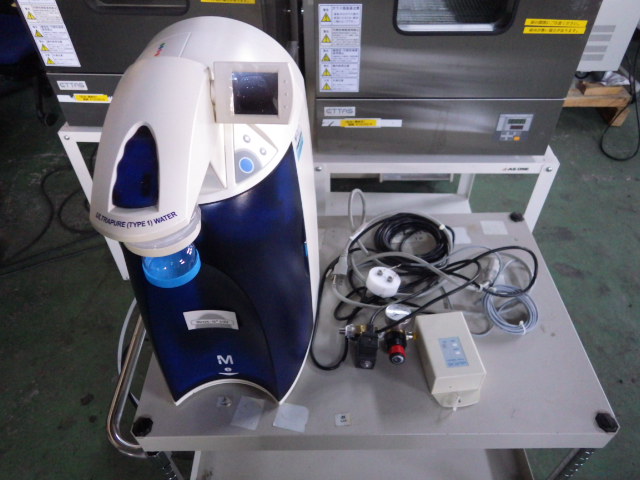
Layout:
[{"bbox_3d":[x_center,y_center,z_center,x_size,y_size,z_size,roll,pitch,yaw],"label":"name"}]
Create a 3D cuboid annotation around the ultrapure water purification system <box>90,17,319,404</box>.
[{"bbox_3d":[-0.154,-0.012,0.645,0.295,0.530,0.380,-1,44,1],"label":"ultrapure water purification system"}]

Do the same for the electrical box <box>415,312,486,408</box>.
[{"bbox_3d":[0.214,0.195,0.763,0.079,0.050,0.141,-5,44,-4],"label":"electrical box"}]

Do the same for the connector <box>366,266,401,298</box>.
[{"bbox_3d":[0.121,0.080,0.882,0.062,0.028,0.062,4,38,-4],"label":"connector"}]

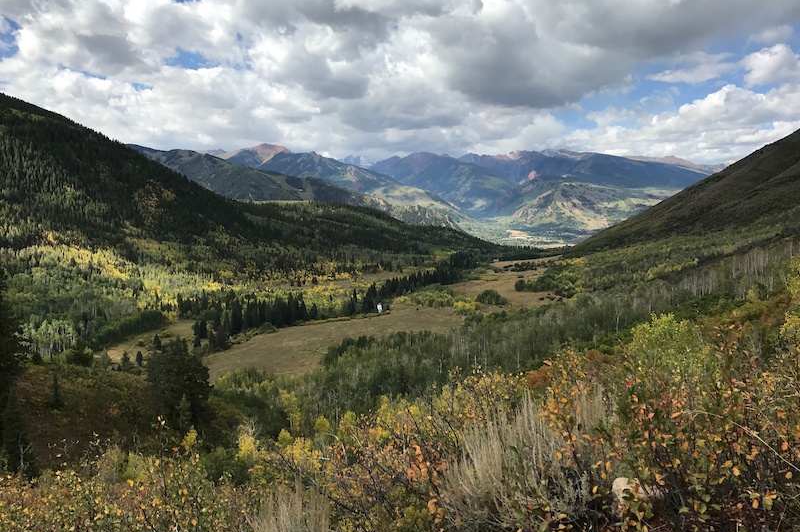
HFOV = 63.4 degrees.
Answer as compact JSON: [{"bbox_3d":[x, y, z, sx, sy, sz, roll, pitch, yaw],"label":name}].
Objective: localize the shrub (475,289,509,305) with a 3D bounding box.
[{"bbox_3d":[50.904,16.968,360.000,18.920,8.900,15.000,0,5,0],"label":"shrub"}]

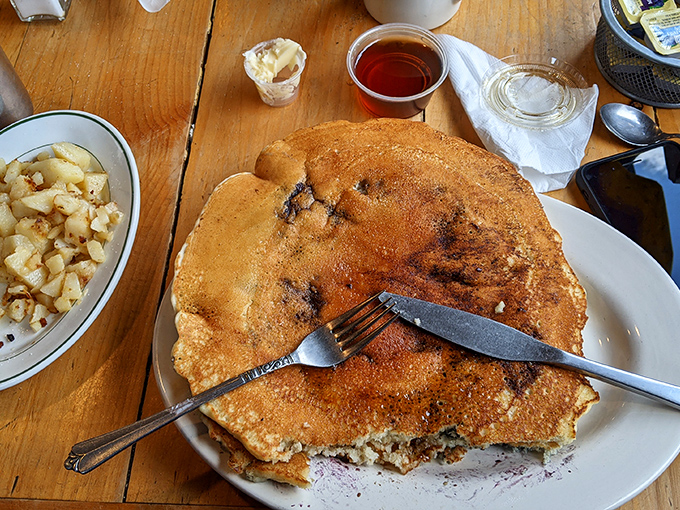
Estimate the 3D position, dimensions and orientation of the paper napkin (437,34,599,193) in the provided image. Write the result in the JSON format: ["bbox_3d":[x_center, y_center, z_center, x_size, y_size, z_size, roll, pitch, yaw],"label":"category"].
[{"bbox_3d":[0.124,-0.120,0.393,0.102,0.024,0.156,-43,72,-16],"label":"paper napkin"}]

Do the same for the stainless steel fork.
[{"bbox_3d":[-0.058,0.070,0.292,0.193,0.020,0.026,-26,68,-6],"label":"stainless steel fork"}]

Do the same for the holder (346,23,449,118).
[{"bbox_3d":[0.043,-0.133,0.398,0.074,0.032,0.074,-1,66,1],"label":"holder"}]

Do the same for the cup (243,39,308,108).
[{"bbox_3d":[-0.047,-0.136,0.403,0.046,0.030,0.046,-1,66,1],"label":"cup"}]

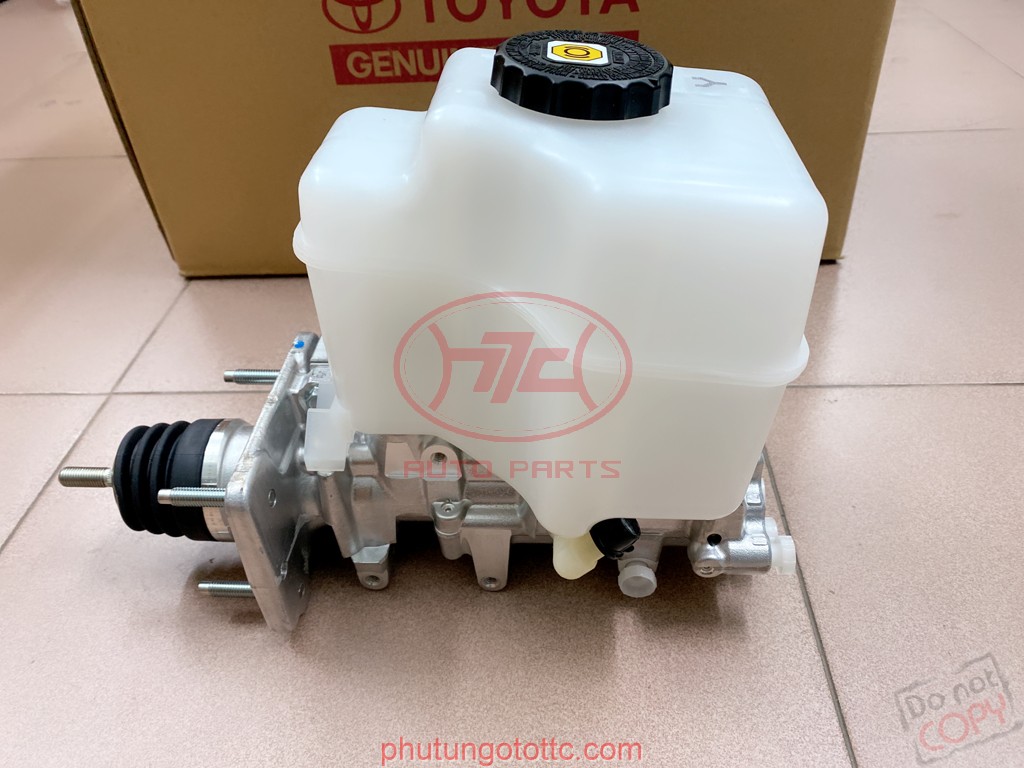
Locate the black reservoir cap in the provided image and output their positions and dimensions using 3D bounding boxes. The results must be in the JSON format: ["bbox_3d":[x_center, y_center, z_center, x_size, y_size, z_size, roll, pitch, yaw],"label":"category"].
[{"bbox_3d":[0.025,-0.108,0.265,0.063,0.011,0.063,3,39,-2],"label":"black reservoir cap"}]

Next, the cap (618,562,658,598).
[{"bbox_3d":[0.056,0.087,0.342,0.017,0.017,0.009,3,40,-2],"label":"cap"}]

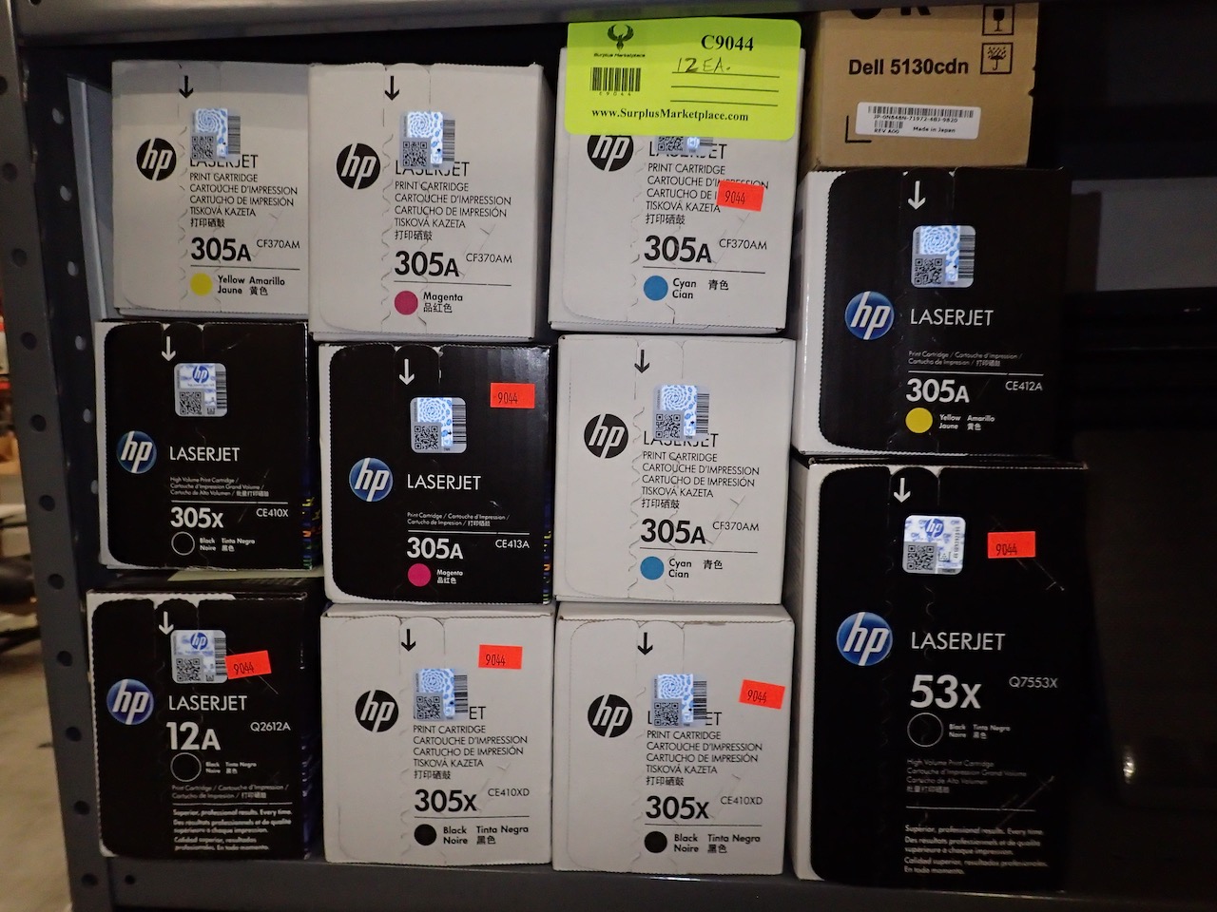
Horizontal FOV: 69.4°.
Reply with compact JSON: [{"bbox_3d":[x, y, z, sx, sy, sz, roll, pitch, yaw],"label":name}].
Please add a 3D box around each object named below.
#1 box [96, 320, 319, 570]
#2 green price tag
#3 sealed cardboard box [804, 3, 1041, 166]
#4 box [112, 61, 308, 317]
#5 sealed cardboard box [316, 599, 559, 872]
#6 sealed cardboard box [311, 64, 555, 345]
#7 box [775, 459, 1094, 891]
[{"bbox_3d":[-0.184,-0.020,0.615,0.105,0.119,0.375,2,5,4],"label":"box"},{"bbox_3d":[0.032,-0.165,0.384,0.102,0.051,0.001,2,5,4],"label":"green price tag"},{"bbox_3d":[0.144,-0.181,0.541,0.085,0.096,0.370,2,5,4],"label":"sealed cardboard box"},{"bbox_3d":[-0.180,-0.146,0.616,0.105,0.119,0.375,2,5,3],"label":"box"},{"bbox_3d":[-0.079,0.117,0.596,0.105,0.119,0.375,1,5,0],"label":"sealed cardboard box"},{"bbox_3d":[-0.071,-0.130,0.584,0.105,0.119,0.375,2,5,4],"label":"sealed cardboard box"},{"bbox_3d":[0.160,0.085,0.575,0.119,0.193,0.365,2,5,3],"label":"box"}]

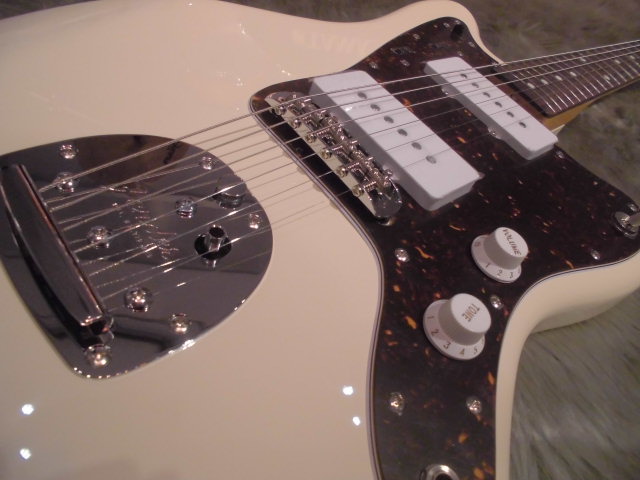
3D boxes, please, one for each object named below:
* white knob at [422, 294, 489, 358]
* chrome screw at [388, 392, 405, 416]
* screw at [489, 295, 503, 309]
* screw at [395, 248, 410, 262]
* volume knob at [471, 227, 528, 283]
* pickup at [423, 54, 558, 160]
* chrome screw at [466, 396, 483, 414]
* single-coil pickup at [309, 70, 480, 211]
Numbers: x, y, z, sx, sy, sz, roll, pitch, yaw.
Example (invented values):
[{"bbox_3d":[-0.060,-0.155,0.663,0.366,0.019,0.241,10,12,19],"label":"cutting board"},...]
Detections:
[{"bbox_3d":[0.053,0.030,0.179,0.026,0.013,0.026,13,48,-15],"label":"white knob"},{"bbox_3d":[0.025,0.052,0.155,0.006,0.002,0.006,13,48,-15],"label":"chrome screw"},{"bbox_3d":[0.074,0.026,0.200,0.006,0.002,0.006,13,48,-15],"label":"screw"},{"bbox_3d":[0.034,0.006,0.199,0.006,0.002,0.006,13,48,-15],"label":"screw"},{"bbox_3d":[0.081,0.005,0.214,0.026,0.013,0.026,0,52,-25],"label":"volume knob"},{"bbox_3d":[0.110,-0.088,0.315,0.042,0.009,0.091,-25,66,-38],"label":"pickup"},{"bbox_3d":[0.053,0.056,0.164,0.006,0.002,0.006,13,48,-15],"label":"chrome screw"},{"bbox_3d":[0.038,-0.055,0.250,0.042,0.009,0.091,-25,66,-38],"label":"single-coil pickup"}]

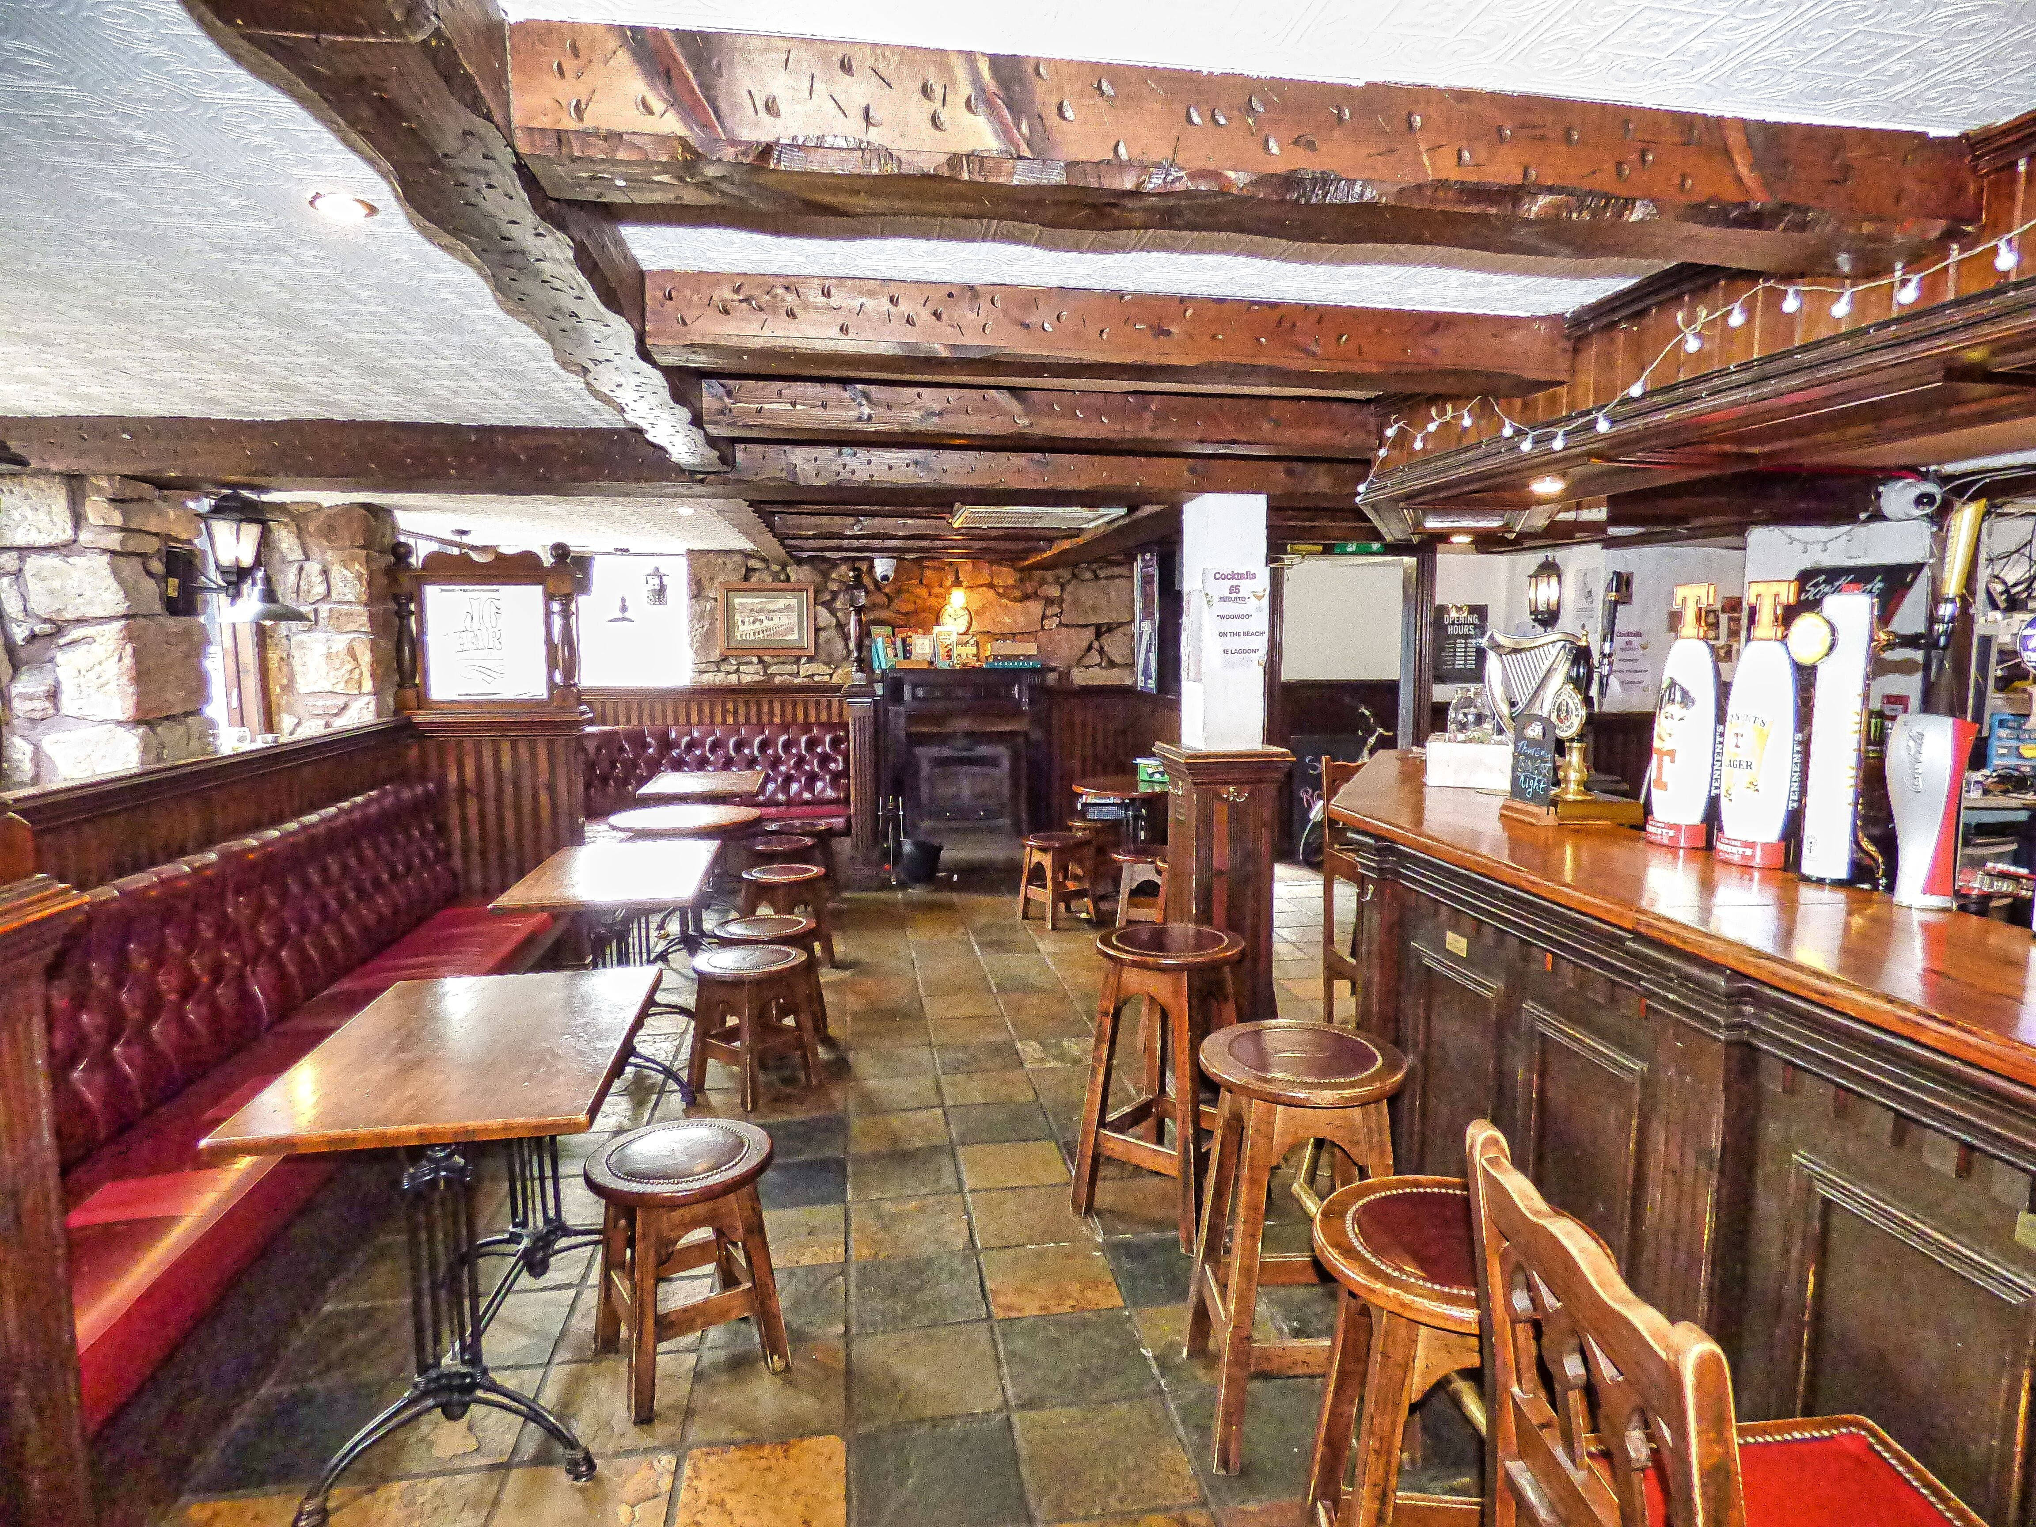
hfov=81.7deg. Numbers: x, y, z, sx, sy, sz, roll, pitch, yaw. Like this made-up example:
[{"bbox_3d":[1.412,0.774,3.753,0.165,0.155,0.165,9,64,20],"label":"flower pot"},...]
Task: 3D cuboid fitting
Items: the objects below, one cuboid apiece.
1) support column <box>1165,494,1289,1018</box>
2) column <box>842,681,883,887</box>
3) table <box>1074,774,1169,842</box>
[{"bbox_3d":[0.712,0.092,4.135,0.400,1.997,0.400,-1,6,-8],"label":"support column"},{"bbox_3d":[-0.951,0.122,7.303,0.250,1.265,0.250,-1,6,-8],"label":"column"},{"bbox_3d":[0.630,0.488,6.647,0.680,0.735,0.680,-1,6,-8],"label":"table"}]

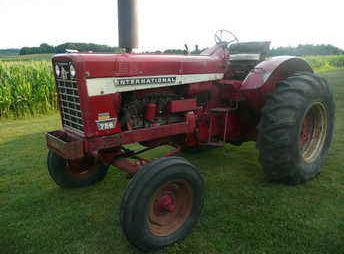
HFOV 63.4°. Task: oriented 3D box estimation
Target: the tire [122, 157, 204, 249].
[{"bbox_3d":[-0.051,0.693,2.495,0.860,0.860,0.207,-10,18,-39],"label":"tire"}]

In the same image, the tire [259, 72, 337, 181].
[{"bbox_3d":[1.795,0.042,3.905,1.559,1.559,0.474,-11,16,-41],"label":"tire"}]

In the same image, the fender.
[{"bbox_3d":[1.591,-0.613,3.940,1.740,0.780,0.300,-11,16,-41],"label":"fender"}]

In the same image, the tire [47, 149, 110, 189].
[{"bbox_3d":[-1.239,0.420,3.800,0.860,0.860,0.207,-11,13,-40],"label":"tire"}]

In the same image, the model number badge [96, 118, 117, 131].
[{"bbox_3d":[-0.613,-0.017,2.653,0.207,0.100,0.020,-11,16,-41],"label":"model number badge"}]

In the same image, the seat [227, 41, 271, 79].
[{"bbox_3d":[1.253,-1.095,4.530,0.500,0.520,0.550,-11,16,-41],"label":"seat"}]

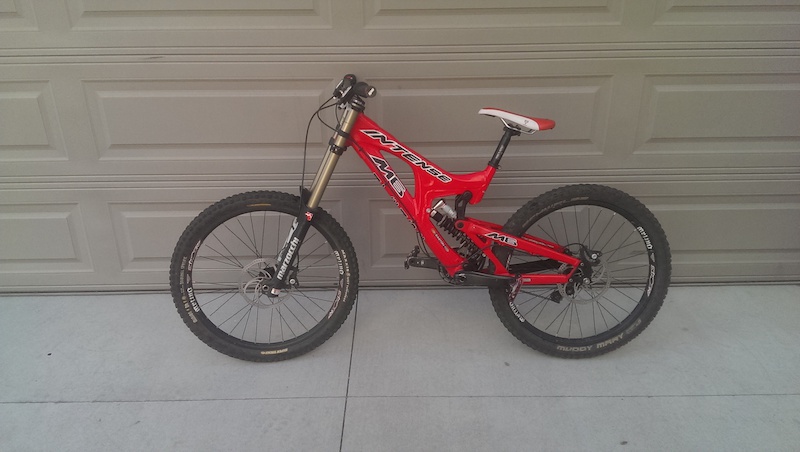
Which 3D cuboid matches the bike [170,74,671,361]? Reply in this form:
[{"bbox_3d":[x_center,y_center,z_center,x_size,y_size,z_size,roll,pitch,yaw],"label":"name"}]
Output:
[{"bbox_3d":[0.089,0.001,2.172,1.840,1.060,0.750,-1,14,0],"label":"bike"}]

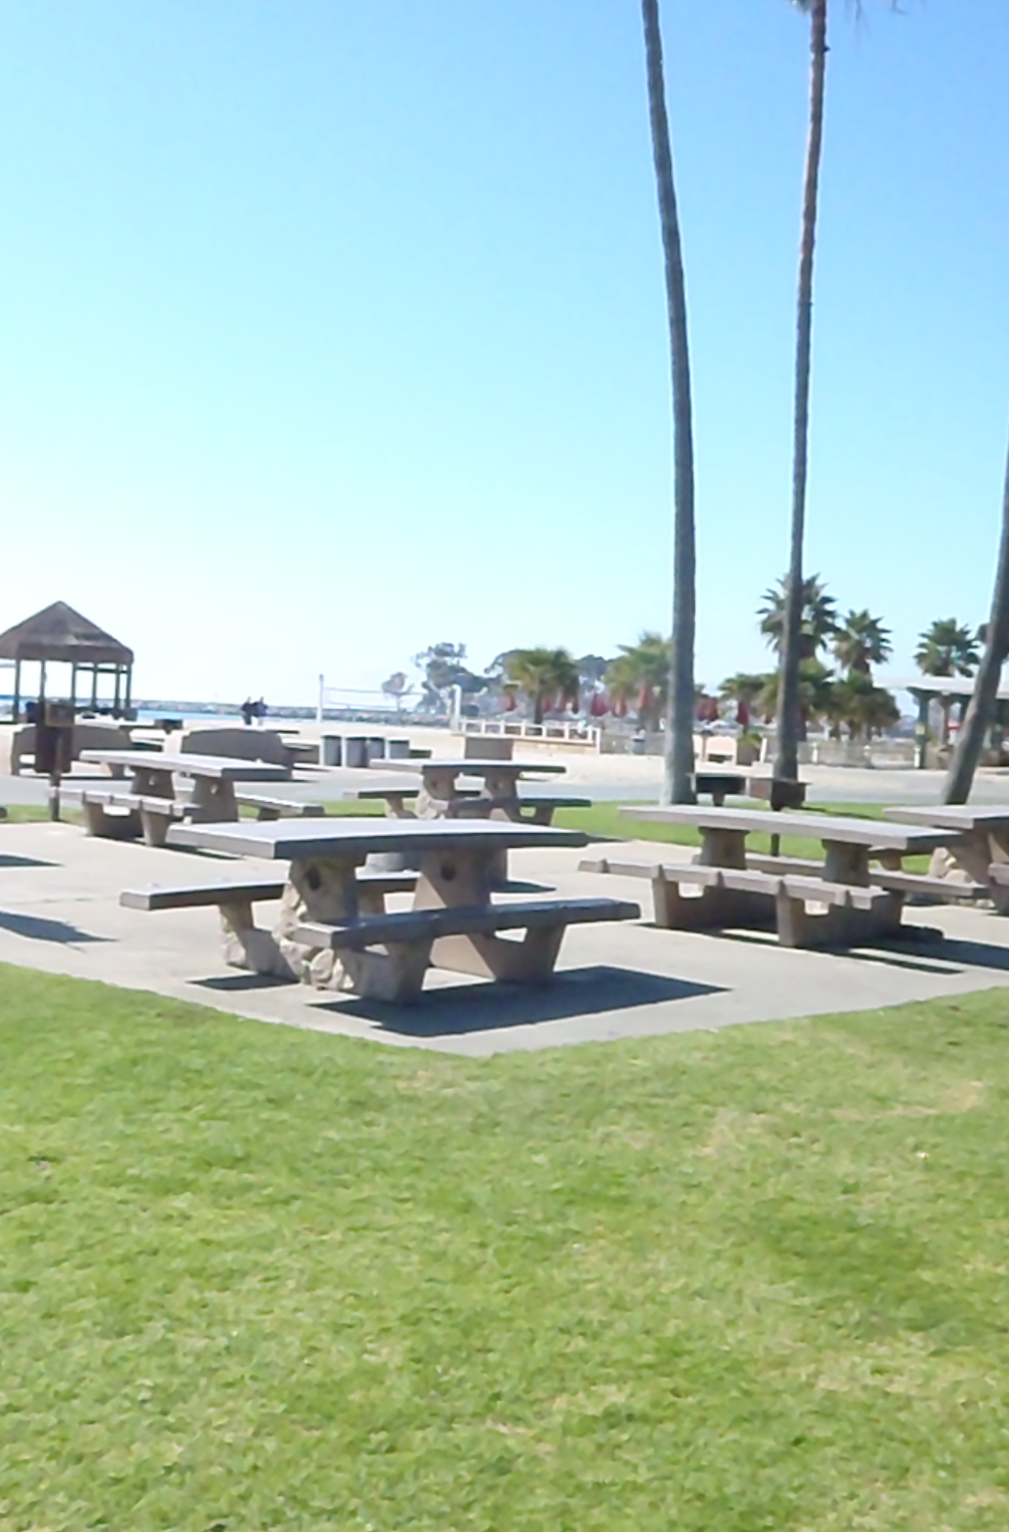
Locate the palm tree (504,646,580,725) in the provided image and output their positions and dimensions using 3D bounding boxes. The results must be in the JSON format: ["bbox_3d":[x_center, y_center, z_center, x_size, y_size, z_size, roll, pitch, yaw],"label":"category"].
[{"bbox_3d":[1.964,-3.843,87.961,3.995,5.144,3.825,2,2,0],"label":"palm tree"}]

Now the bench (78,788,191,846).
[{"bbox_3d":[-3.709,0.526,15.969,2.335,0.407,0.290,5,3,43],"label":"bench"}]

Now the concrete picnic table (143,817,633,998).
[{"bbox_3d":[-0.628,0.745,9.078,1.681,0.783,2.354,5,3,42],"label":"concrete picnic table"}]

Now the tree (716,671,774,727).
[{"bbox_3d":[13.046,-3.060,88.000,3.500,4.100,3.500,3,2,0],"label":"tree"}]

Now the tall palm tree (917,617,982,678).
[{"bbox_3d":[23.725,-4.142,87.926,3.485,7.434,3.485,2,2,0],"label":"tall palm tree"}]

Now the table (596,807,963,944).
[{"bbox_3d":[1.992,0.781,11.830,2.352,0.783,1.687,4,2,41],"label":"table"}]

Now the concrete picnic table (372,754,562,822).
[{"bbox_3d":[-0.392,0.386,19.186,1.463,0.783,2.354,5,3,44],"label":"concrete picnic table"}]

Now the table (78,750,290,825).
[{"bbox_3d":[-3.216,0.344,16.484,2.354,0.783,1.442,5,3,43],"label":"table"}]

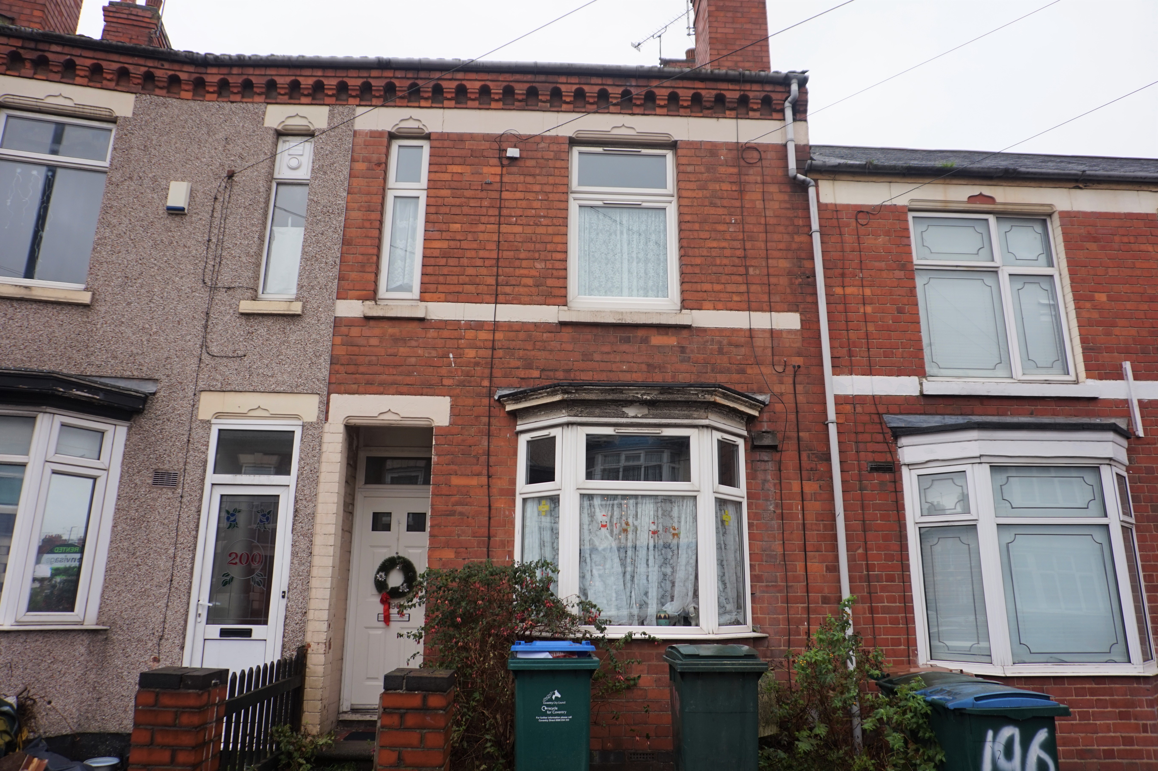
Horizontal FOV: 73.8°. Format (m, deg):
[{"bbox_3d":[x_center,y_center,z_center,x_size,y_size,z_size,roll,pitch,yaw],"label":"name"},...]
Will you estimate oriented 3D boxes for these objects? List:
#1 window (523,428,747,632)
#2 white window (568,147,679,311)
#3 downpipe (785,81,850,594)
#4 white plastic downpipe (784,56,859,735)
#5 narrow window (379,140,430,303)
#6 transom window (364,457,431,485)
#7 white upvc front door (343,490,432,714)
[{"bbox_3d":[0.477,1.206,6.500,2.013,1.691,0.440,1,-16,-2],"label":"window"},{"bbox_3d":[0.441,-1.549,7.644,1.064,1.742,0.100,1,-16,-2],"label":"white window"},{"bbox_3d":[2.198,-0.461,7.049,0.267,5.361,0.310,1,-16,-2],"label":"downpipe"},{"bbox_3d":[2.194,-0.070,6.939,0.267,6.173,0.310,1,-16,-2],"label":"white plastic downpipe"},{"bbox_3d":[-1.696,-1.626,7.579,0.399,1.708,0.100,1,-16,-2],"label":"narrow window"},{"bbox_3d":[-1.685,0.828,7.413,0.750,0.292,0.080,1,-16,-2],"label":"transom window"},{"bbox_3d":[-1.697,1.938,7.100,0.830,1.952,0.080,1,-16,-2],"label":"white upvc front door"}]

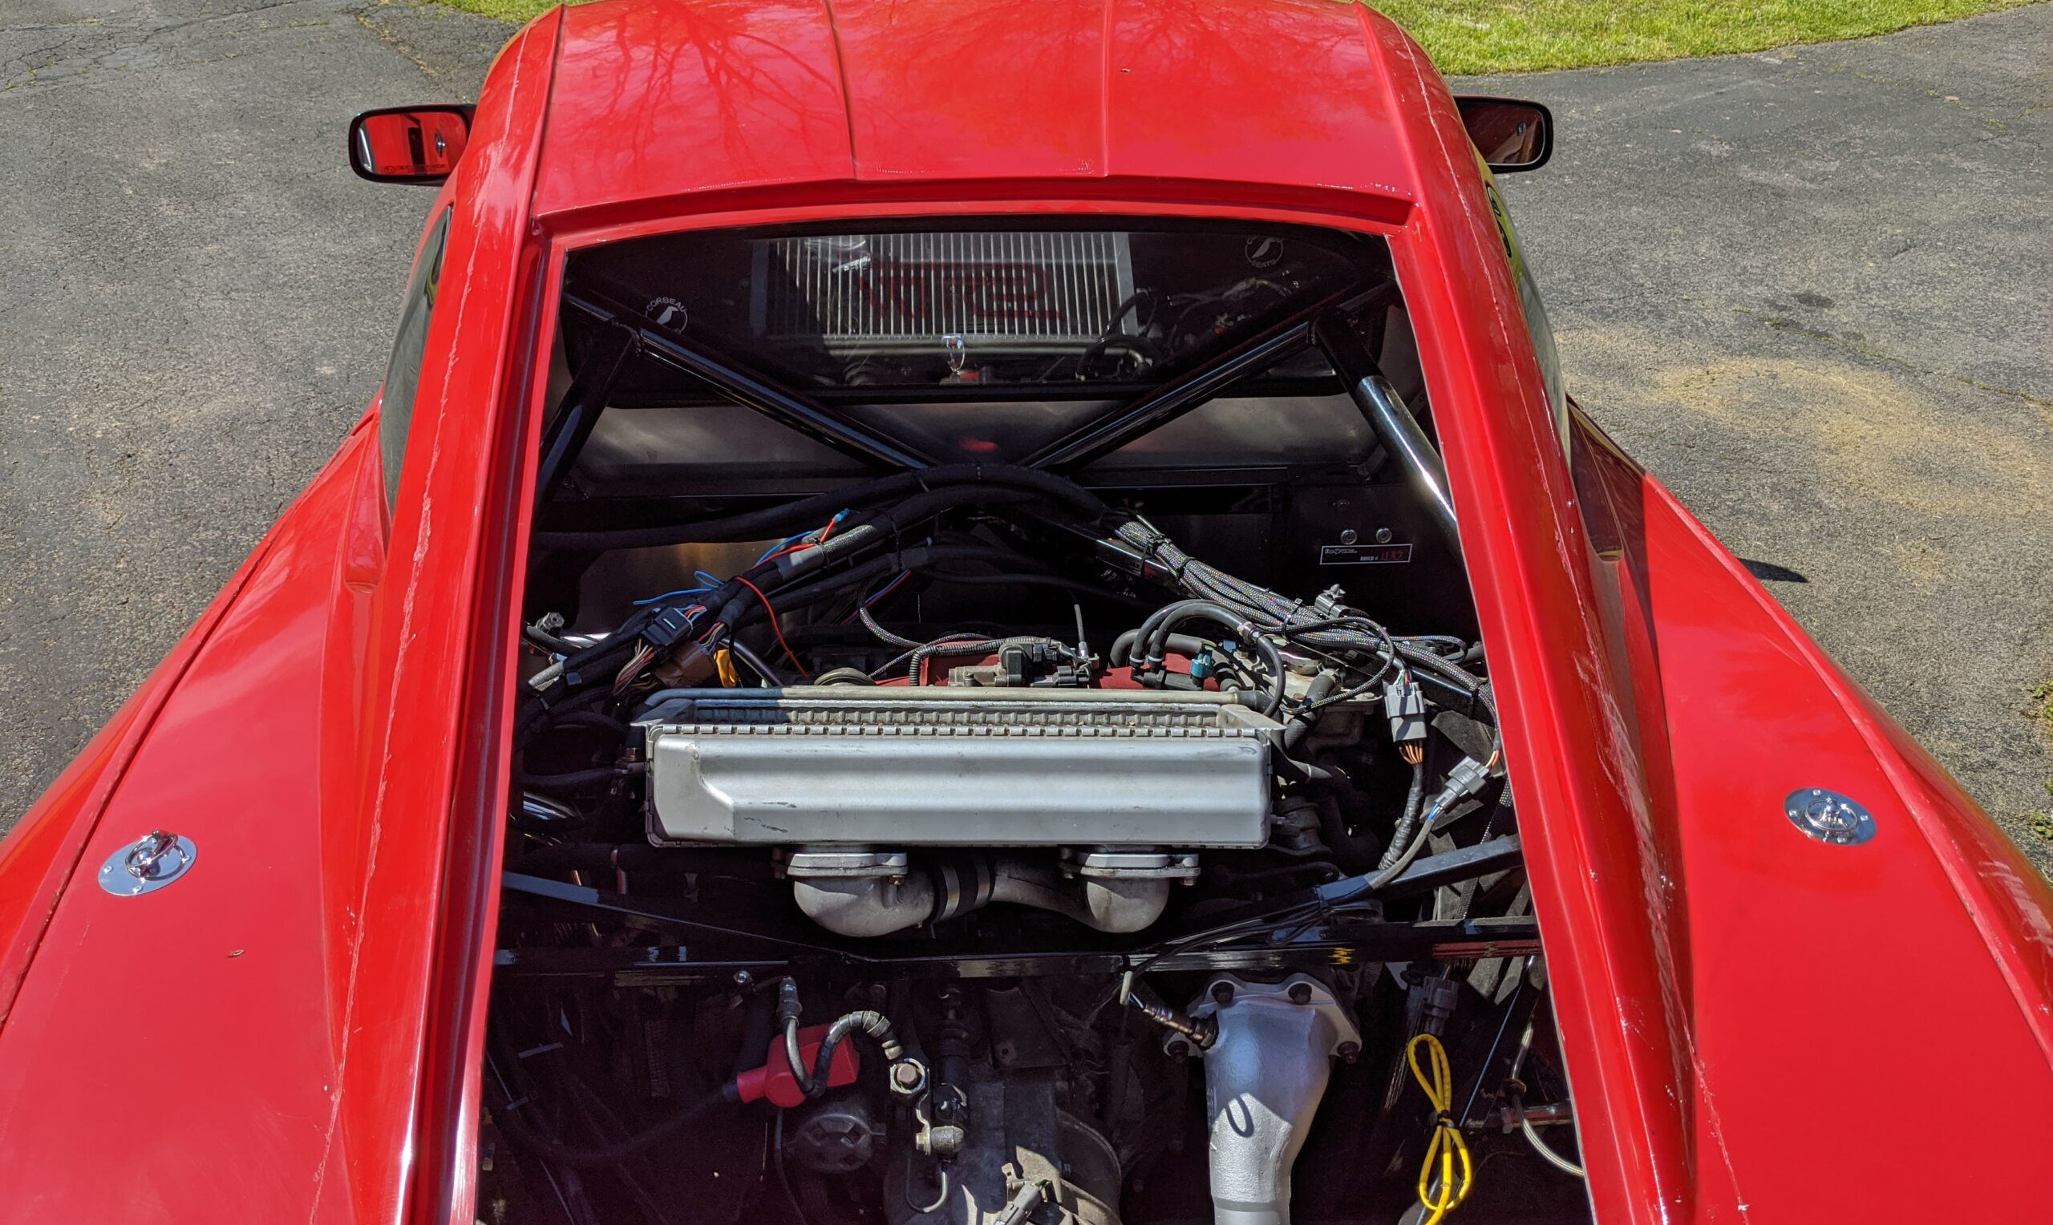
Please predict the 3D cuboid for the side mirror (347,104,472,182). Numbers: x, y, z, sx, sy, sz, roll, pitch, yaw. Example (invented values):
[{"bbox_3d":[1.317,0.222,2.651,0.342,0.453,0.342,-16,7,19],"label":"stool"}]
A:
[{"bbox_3d":[-0.879,-0.693,2.335,0.200,0.108,0.100,-2,32,-3],"label":"side mirror"}]

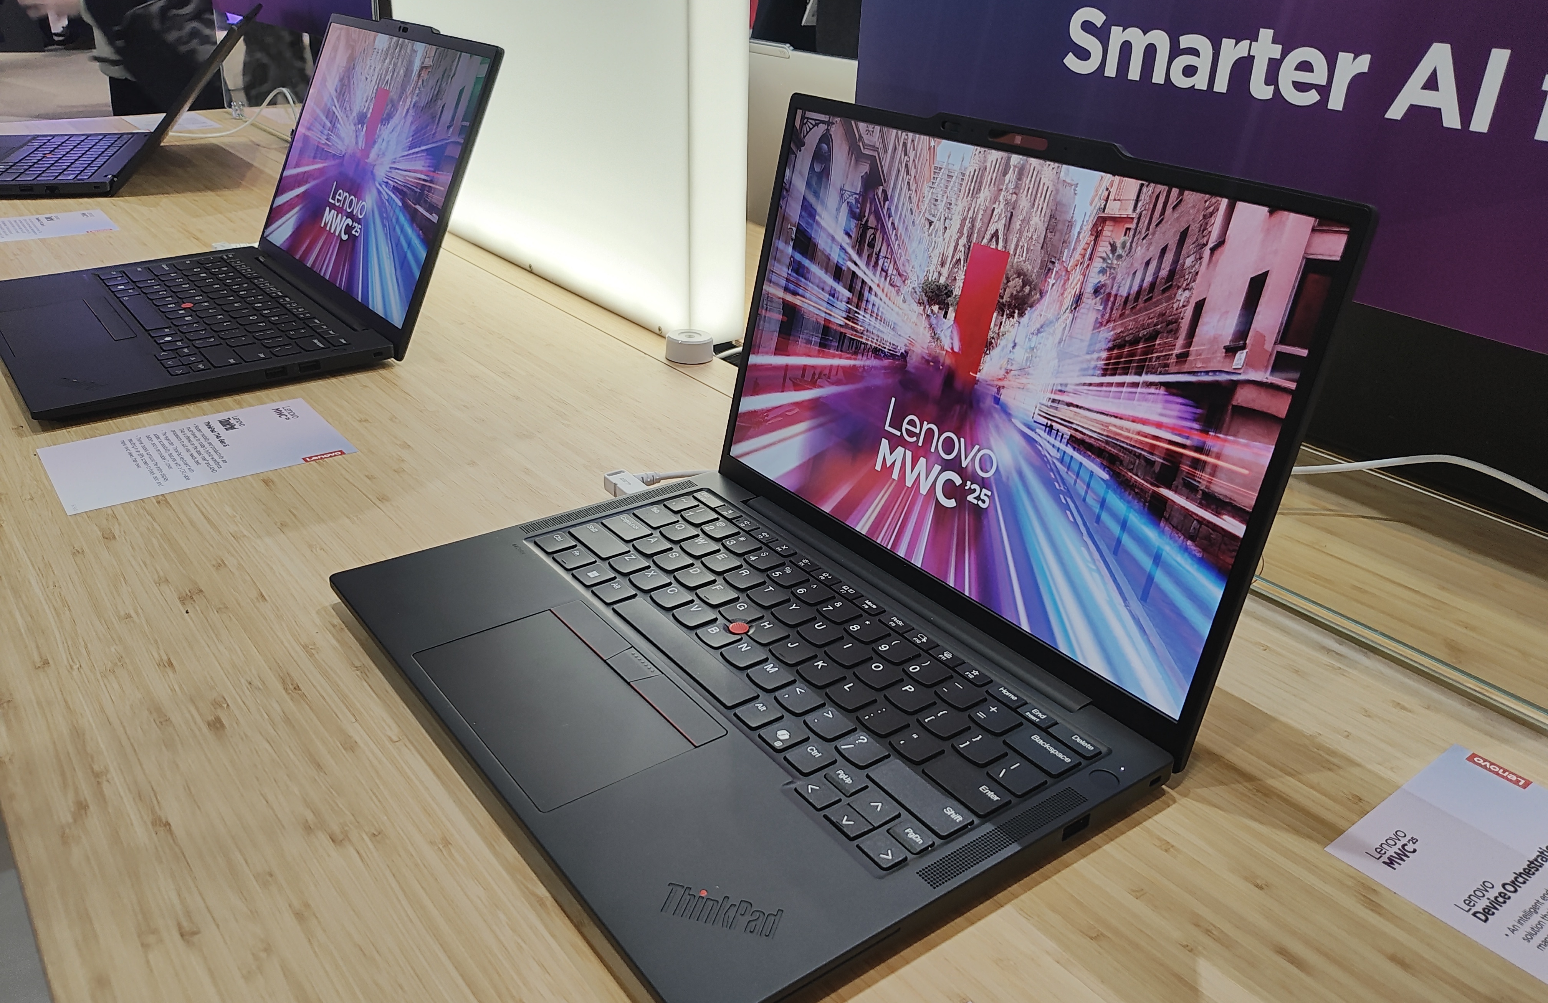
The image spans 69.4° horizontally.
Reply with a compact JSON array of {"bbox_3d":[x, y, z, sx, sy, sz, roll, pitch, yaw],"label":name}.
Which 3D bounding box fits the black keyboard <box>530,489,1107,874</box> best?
[{"bbox_3d":[0.000,0.058,0.477,0.110,0.006,0.260,-16,32,-34],"label":"black keyboard"}]

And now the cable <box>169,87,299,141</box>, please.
[{"bbox_3d":[-0.786,-0.567,1.626,0.185,0.064,0.040,-18,33,-35],"label":"cable"}]

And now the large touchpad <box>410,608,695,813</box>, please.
[{"bbox_3d":[-0.087,0.076,0.428,0.062,0.003,0.113,-16,32,-34],"label":"large touchpad"}]

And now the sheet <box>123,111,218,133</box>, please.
[{"bbox_3d":[-0.919,-0.579,1.706,0.105,0.001,0.148,-18,33,-35],"label":"sheet"}]

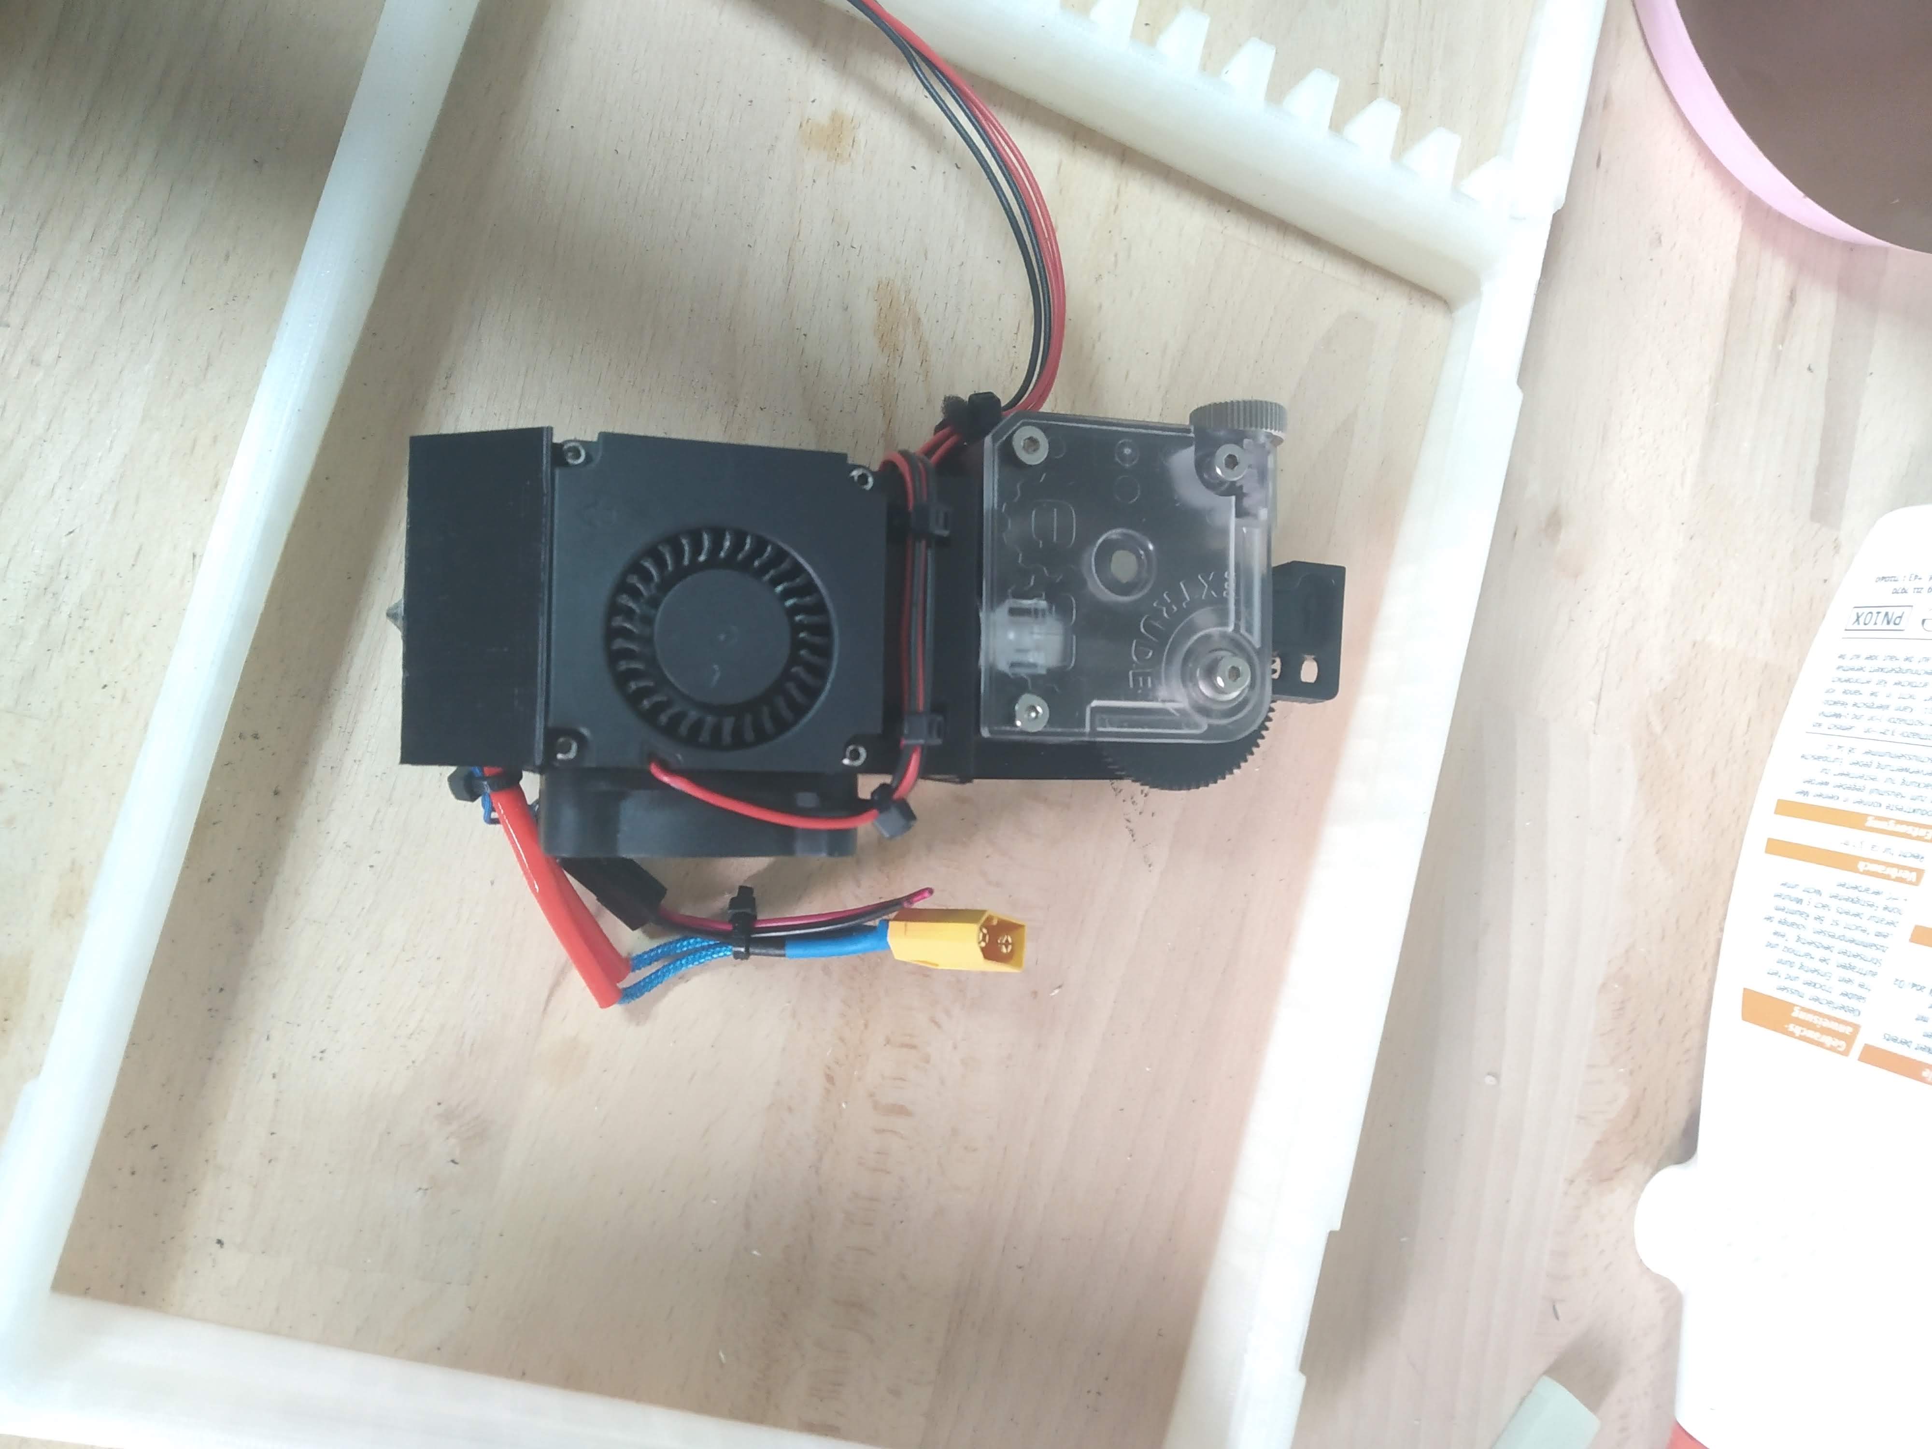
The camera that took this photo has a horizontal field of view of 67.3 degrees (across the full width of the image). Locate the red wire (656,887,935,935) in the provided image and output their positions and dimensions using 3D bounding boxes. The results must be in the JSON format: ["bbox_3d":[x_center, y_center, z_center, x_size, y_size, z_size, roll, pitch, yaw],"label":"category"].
[{"bbox_3d":[-0.030,0.032,0.250,0.055,0.004,0.006,-7,86,25],"label":"red wire"}]

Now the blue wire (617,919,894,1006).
[{"bbox_3d":[-0.037,0.041,0.257,0.053,0.010,0.009,-13,88,21],"label":"blue wire"}]

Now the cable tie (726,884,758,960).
[{"bbox_3d":[-0.039,0.034,0.254,0.005,0.007,0.013,0,86,-8],"label":"cable tie"}]

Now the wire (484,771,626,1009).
[{"bbox_3d":[-0.071,0.027,0.253,0.008,0.010,0.049,-23,120,-9],"label":"wire"}]

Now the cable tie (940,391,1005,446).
[{"bbox_3d":[0.001,-0.050,0.236,0.009,0.007,0.008,0,86,-8],"label":"cable tie"}]

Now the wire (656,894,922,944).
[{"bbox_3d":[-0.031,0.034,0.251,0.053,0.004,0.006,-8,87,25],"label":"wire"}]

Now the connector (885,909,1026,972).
[{"bbox_3d":[-0.001,0.036,0.240,0.017,0.016,0.008,-3,73,30],"label":"connector"}]

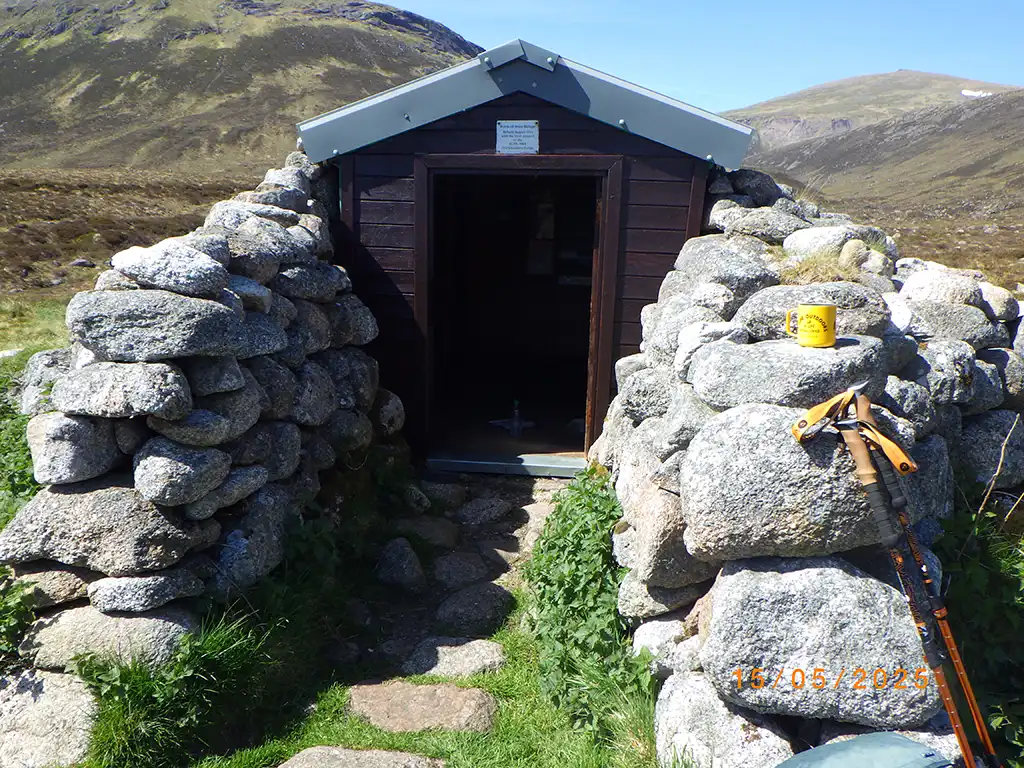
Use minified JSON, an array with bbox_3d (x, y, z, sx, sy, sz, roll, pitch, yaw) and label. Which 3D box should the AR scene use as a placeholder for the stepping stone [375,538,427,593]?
[{"bbox_3d":[-0.445,0.742,3.319,0.189,0.180,0.247,3,11,6],"label":"stepping stone"}]

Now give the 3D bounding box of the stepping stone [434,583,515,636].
[{"bbox_3d":[-0.140,0.844,3.044,0.277,0.140,0.274,3,11,6],"label":"stepping stone"}]

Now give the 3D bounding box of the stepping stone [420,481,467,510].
[{"bbox_3d":[-0.339,0.569,4.111,0.216,0.120,0.252,3,11,6],"label":"stepping stone"}]

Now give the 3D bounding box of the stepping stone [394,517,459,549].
[{"bbox_3d":[-0.382,0.683,3.720,0.273,0.100,0.275,3,11,6],"label":"stepping stone"}]

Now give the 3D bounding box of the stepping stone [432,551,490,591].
[{"bbox_3d":[-0.203,0.770,3.350,0.224,0.120,0.247,3,11,6],"label":"stepping stone"}]

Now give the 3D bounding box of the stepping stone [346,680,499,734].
[{"bbox_3d":[-0.272,1.003,2.530,0.448,0.090,0.223,3,11,6],"label":"stepping stone"}]

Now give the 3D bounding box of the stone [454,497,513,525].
[{"bbox_3d":[-0.136,0.630,3.987,0.269,0.100,0.298,3,11,6],"label":"stone"}]

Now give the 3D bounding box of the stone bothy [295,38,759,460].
[{"bbox_3d":[0.171,-0.855,5.502,2.226,2.159,2.850,3,11,6],"label":"stone bothy"}]

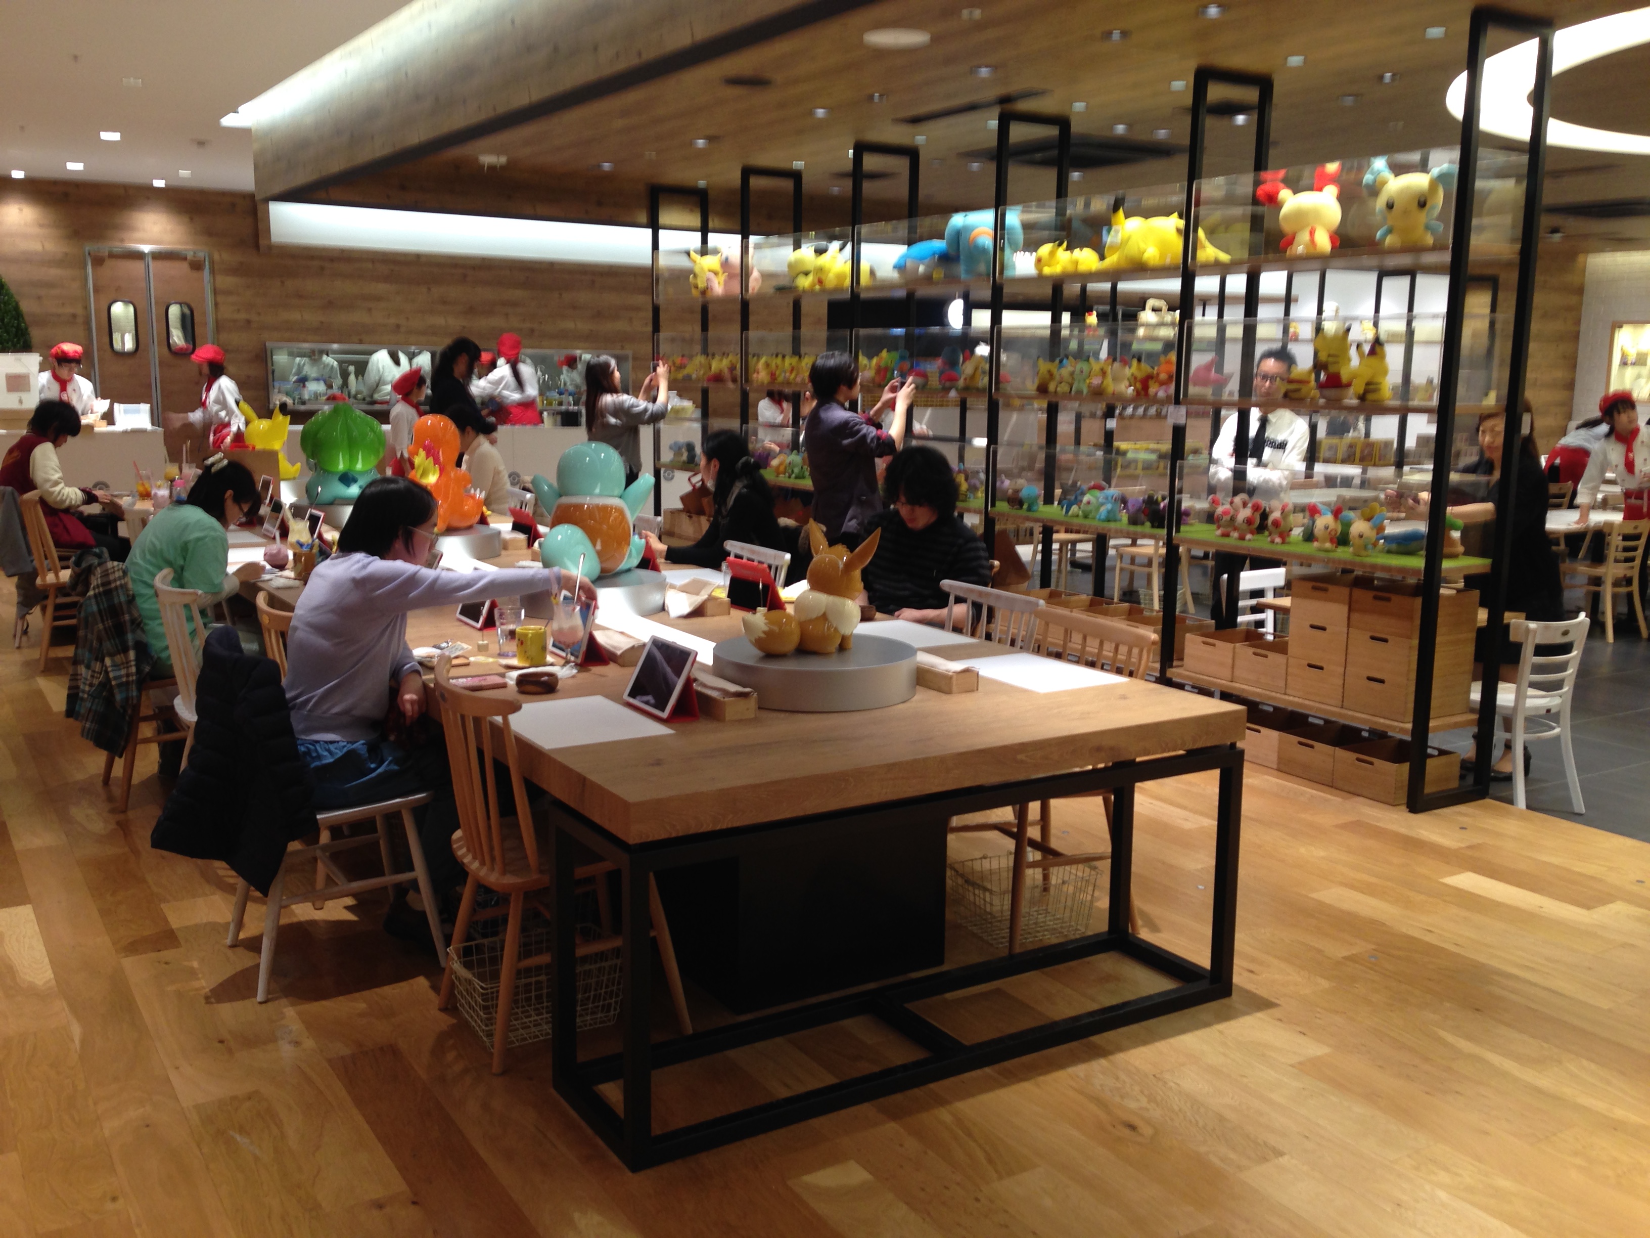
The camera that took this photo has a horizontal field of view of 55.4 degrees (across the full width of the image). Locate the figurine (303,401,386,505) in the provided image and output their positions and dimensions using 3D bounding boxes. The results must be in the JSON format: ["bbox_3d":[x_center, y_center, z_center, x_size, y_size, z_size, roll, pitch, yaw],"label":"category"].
[{"bbox_3d":[-2.391,-0.824,7.743,0.400,0.490,0.450,-4,10,-24],"label":"figurine"}]

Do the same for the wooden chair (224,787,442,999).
[{"bbox_3d":[-1.283,0.464,4.003,0.500,0.830,0.500,-5,11,-32],"label":"wooden chair"}]

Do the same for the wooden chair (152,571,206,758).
[{"bbox_3d":[-1.808,0.283,5.042,0.510,0.835,0.490,-5,12,-31],"label":"wooden chair"}]

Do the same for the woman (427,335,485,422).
[{"bbox_3d":[-2.079,-0.860,9.378,0.420,1.600,0.460,1,10,2],"label":"woman"}]

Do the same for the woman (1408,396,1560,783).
[{"bbox_3d":[2.813,-0.110,6.611,0.580,1.605,0.450,-5,11,-32],"label":"woman"}]

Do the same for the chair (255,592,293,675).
[{"bbox_3d":[-1.381,0.353,4.705,0.500,0.830,0.500,-5,11,-32],"label":"chair"}]

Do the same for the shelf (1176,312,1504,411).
[{"bbox_3d":[1.880,-0.928,5.735,0.400,0.318,1.200,-5,11,-32],"label":"shelf"}]

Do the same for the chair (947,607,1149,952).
[{"bbox_3d":[0.569,0.435,4.296,0.490,0.830,0.510,-5,11,-32],"label":"chair"}]

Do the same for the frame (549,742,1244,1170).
[{"bbox_3d":[0.207,0.639,3.475,1.593,0.615,0.399,-5,11,-33],"label":"frame"}]

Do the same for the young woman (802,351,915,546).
[{"bbox_3d":[0.181,-0.440,7.209,0.530,1.560,0.450,-7,12,-37],"label":"young woman"}]

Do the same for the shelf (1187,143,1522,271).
[{"bbox_3d":[1.885,-1.441,5.652,0.400,0.330,1.200,-5,11,-32],"label":"shelf"}]

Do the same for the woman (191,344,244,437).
[{"bbox_3d":[-4.473,-1.173,11.600,0.450,1.650,0.460,-3,10,-22],"label":"woman"}]

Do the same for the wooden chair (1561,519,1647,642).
[{"bbox_3d":[4.890,-0.278,9.900,0.440,0.740,0.480,-5,12,-31],"label":"wooden chair"}]

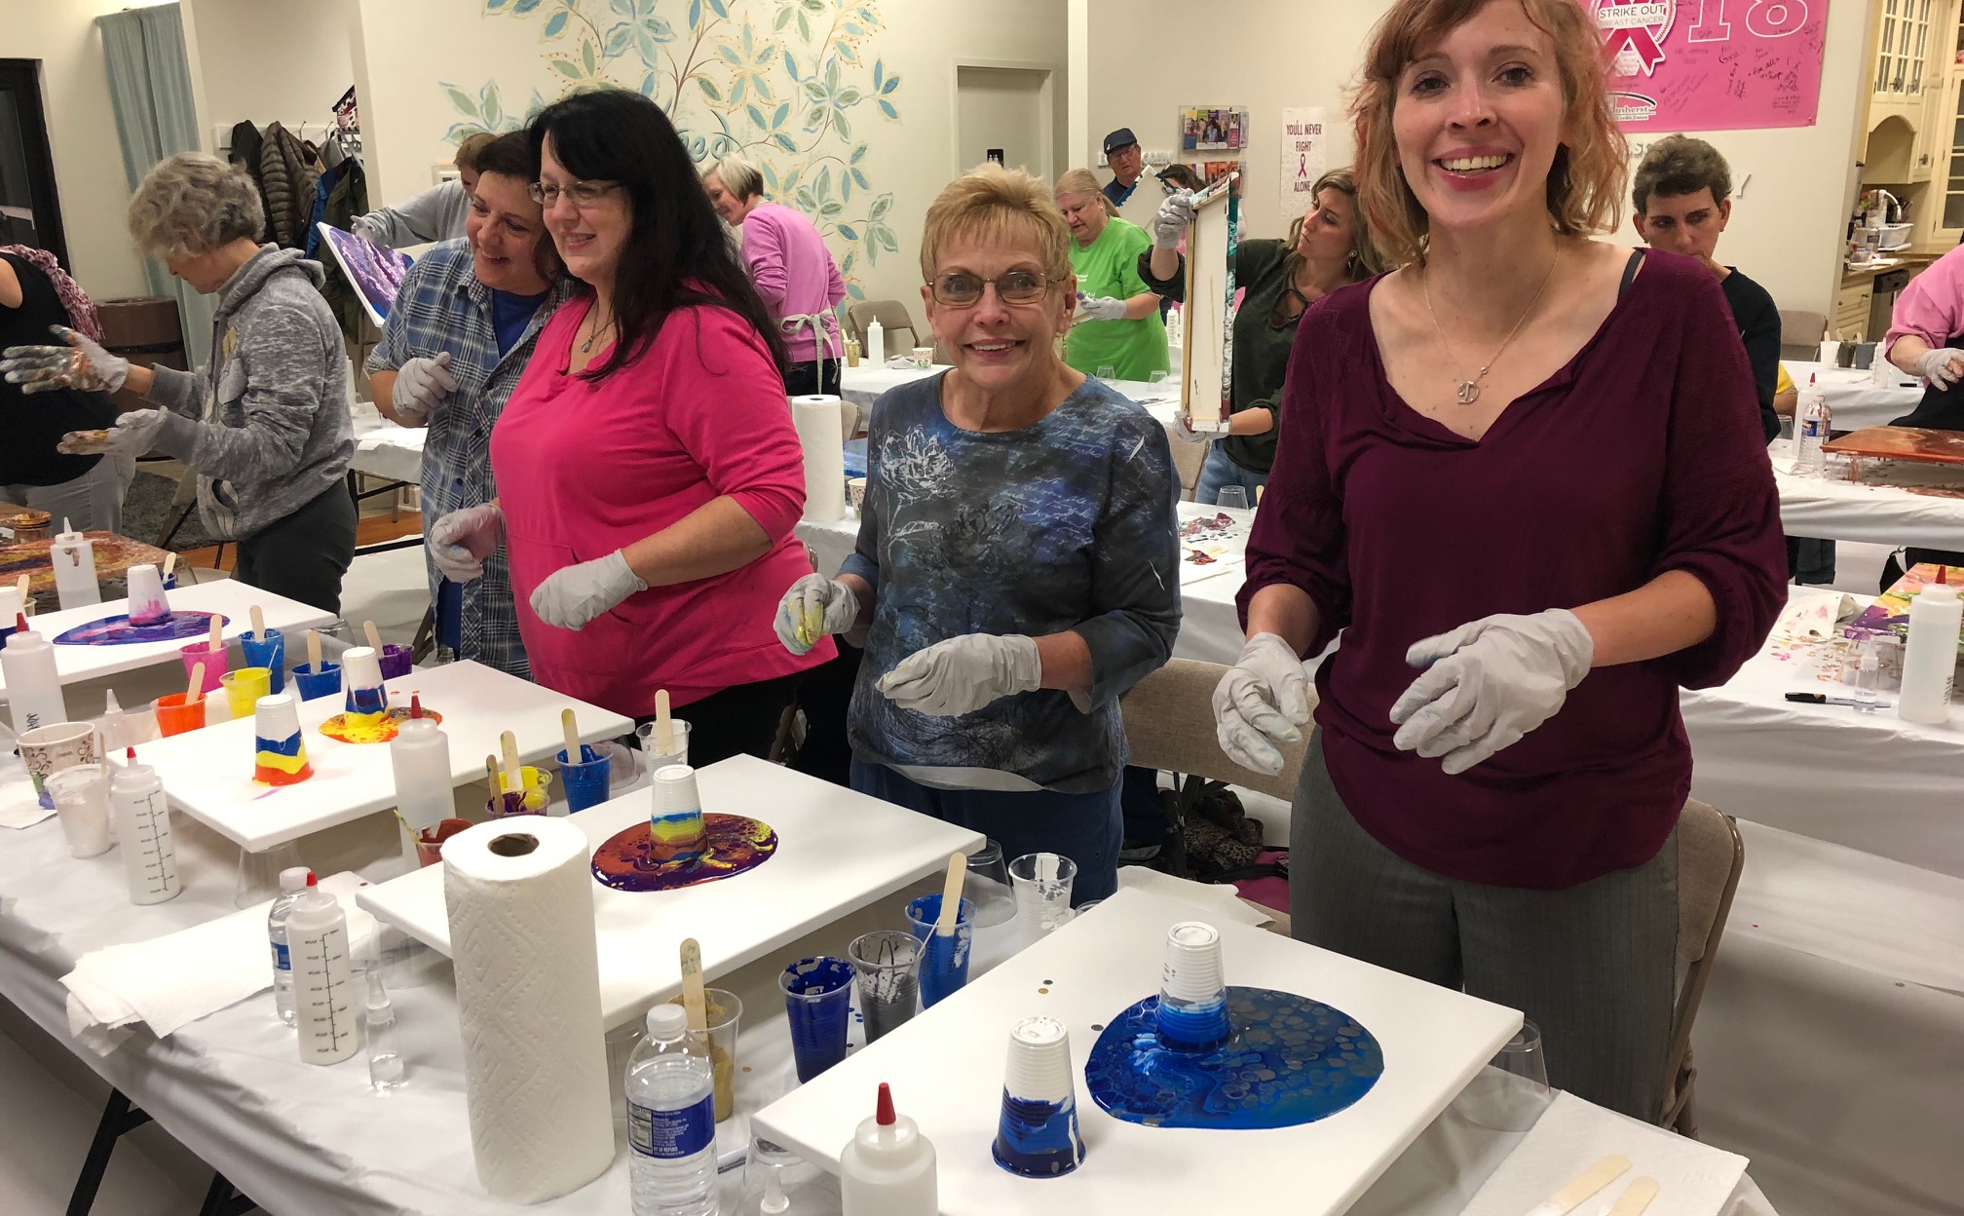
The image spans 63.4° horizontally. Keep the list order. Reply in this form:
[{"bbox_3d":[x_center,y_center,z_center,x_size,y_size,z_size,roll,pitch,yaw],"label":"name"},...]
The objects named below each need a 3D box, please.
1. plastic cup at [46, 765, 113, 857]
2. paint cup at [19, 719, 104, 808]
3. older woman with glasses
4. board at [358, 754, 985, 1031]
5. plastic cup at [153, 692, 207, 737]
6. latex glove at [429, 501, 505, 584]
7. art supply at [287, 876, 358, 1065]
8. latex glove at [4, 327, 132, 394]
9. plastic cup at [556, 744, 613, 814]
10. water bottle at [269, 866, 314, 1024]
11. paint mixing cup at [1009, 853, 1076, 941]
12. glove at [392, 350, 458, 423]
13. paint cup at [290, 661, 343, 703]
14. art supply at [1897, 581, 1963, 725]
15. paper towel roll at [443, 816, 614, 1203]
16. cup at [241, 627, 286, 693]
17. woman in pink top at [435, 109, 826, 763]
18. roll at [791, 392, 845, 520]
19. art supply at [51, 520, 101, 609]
[{"bbox_3d":[-1.085,0.249,1.923,0.070,0.098,0.070,-10,18,-29],"label":"plastic cup"},{"bbox_3d":[-1.217,0.211,2.103,0.090,0.094,0.090,-1,16,0],"label":"paint cup"},{"bbox_3d":[0.004,0.254,1.939,0.480,1.530,0.460,5,17,20],"label":"older woman with glasses"},{"bbox_3d":[-0.316,0.277,1.668,0.406,0.017,0.508,12,20,41],"label":"board"},{"bbox_3d":[-1.094,0.177,2.185,0.070,0.098,0.070,-9,17,-26],"label":"plastic cup"},{"bbox_3d":[-0.771,-0.097,2.380,0.115,0.112,0.085,-14,20,-39],"label":"latex glove"},{"bbox_3d":[-0.608,0.330,1.461,0.053,0.174,0.053,-8,17,-22],"label":"art supply"},{"bbox_3d":[-1.612,-0.435,2.800,0.200,0.115,0.070,-10,18,-29],"label":"latex glove"},{"bbox_3d":[-0.486,0.229,1.962,0.070,0.098,0.070,-5,16,-14],"label":"plastic cup"},{"bbox_3d":[-0.658,0.327,1.547,0.064,0.152,0.064,-1,16,0],"label":"water bottle"},{"bbox_3d":[0.064,0.313,1.652,0.070,0.095,0.070,-1,16,0],"label":"paint mixing cup"},{"bbox_3d":[-0.851,-0.338,2.420,0.105,0.105,0.090,9,18,31],"label":"glove"},{"bbox_3d":[-0.989,0.134,2.378,0.069,0.088,0.069,-1,16,0],"label":"paint cup"},{"bbox_3d":[1.371,0.054,2.287,0.065,0.207,0.065,-1,16,0],"label":"art supply"},{"bbox_3d":[-0.360,0.322,1.275,0.111,0.282,0.111,-5,16,-16],"label":"paper towel roll"},{"bbox_3d":[-1.146,0.088,2.543,0.069,0.093,0.069,-1,15,0],"label":"cup"},{"bbox_3d":[-0.463,0.107,2.301,0.550,1.630,0.550,12,20,40],"label":"woman in pink top"},{"bbox_3d":[-0.390,-0.351,3.750,0.119,0.279,0.119,-1,15,0],"label":"roll"},{"bbox_3d":[-1.652,-0.061,2.900,0.065,0.206,0.065,-1,16,0],"label":"art supply"}]

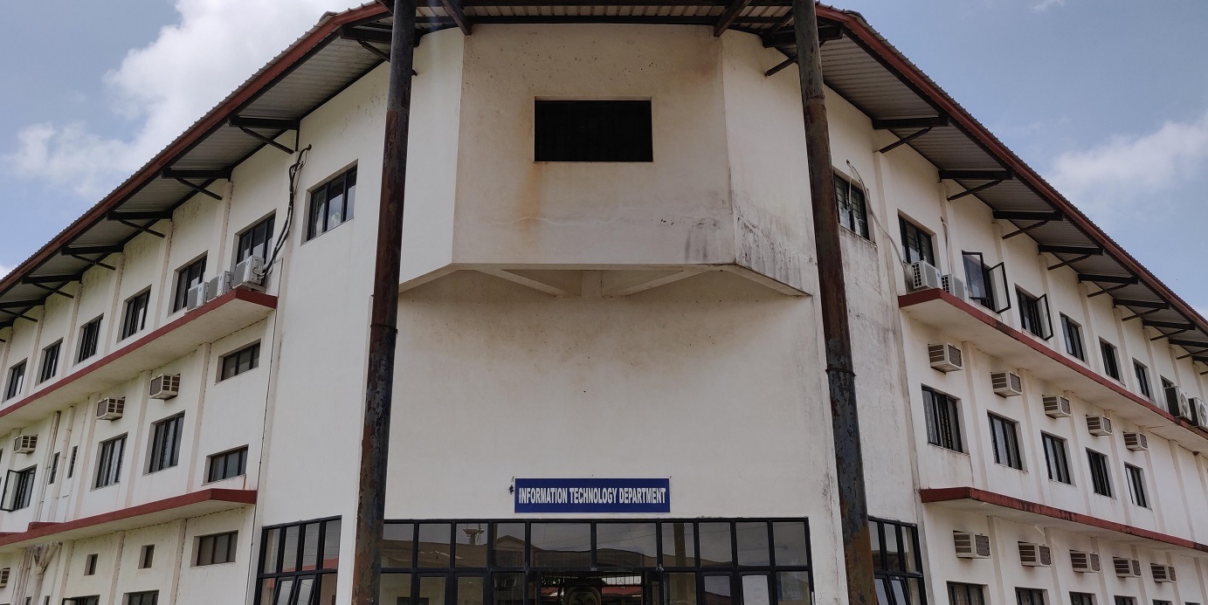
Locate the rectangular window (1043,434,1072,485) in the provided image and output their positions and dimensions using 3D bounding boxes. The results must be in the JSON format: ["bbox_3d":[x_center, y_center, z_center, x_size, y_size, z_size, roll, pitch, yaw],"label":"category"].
[{"bbox_3d":[11.183,3.906,21.620,1.671,1.170,0.150,19,-28,-40],"label":"rectangular window"}]

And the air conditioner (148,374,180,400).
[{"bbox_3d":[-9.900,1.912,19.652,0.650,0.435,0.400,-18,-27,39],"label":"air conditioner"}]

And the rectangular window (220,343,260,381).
[{"bbox_3d":[-7.892,1.351,18.952,1.792,0.595,0.120,-18,-27,38],"label":"rectangular window"}]

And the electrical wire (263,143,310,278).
[{"bbox_3d":[-6.877,-1.954,18.704,1.060,3.100,0.300,-18,-27,38],"label":"electrical wire"}]

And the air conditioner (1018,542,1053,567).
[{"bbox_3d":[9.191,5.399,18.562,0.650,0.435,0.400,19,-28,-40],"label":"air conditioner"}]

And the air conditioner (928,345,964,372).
[{"bbox_3d":[7.067,1.165,18.002,0.650,0.435,0.400,19,-28,-40],"label":"air conditioner"}]

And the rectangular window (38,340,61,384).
[{"bbox_3d":[-17.494,1.944,27.674,1.900,1.294,0.160,-18,-27,38],"label":"rectangular window"}]

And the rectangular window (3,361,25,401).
[{"bbox_3d":[-20.202,2.757,30.056,1.770,1.287,0.120,-18,-27,38],"label":"rectangular window"}]

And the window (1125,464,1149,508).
[{"bbox_3d":[16.134,5.598,26.495,1.801,1.266,0.160,19,-28,-41],"label":"window"}]

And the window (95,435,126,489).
[{"bbox_3d":[-12.350,4.044,21.976,1.878,1.261,0.160,-18,-27,38],"label":"window"}]

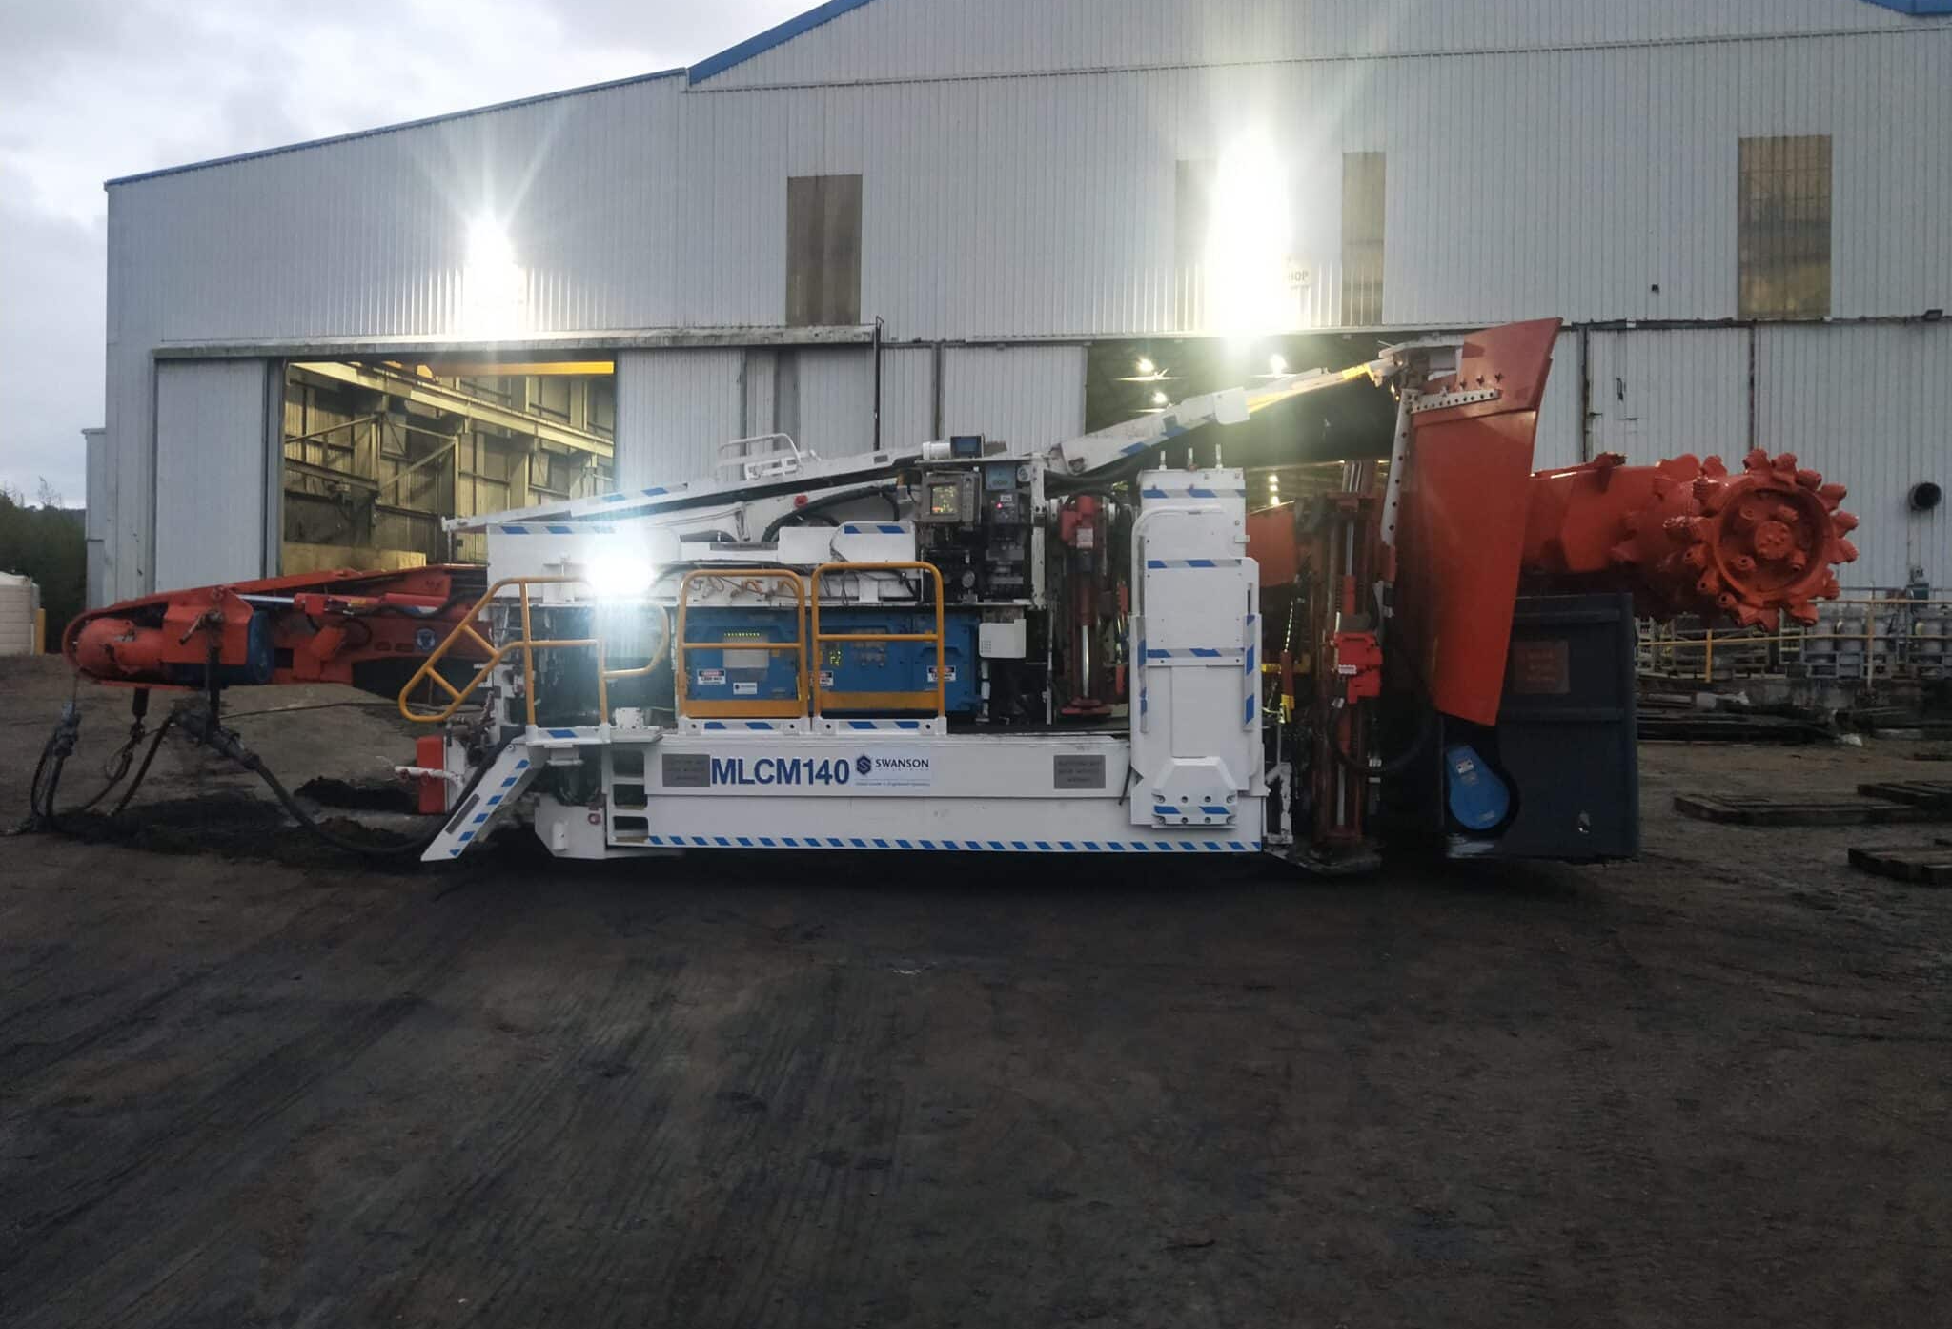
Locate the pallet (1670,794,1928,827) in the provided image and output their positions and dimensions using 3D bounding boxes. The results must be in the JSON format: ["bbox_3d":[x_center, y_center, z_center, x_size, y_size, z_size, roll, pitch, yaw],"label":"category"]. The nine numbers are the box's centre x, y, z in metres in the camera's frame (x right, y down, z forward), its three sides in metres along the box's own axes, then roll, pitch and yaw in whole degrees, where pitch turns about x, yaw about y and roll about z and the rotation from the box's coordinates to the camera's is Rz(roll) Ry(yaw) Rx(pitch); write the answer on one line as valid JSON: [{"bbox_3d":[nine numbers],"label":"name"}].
[{"bbox_3d":[6.750,1.200,11.650,1.450,0.120,1.200,0,0,5],"label":"pallet"}]

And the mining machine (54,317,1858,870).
[{"bbox_3d":[-0.880,-0.410,10.750,12.100,3.300,4.900,0,0,6],"label":"mining machine"}]

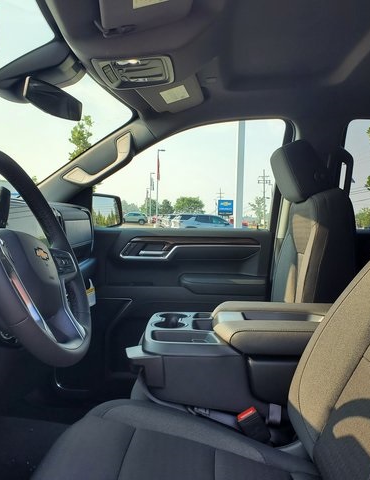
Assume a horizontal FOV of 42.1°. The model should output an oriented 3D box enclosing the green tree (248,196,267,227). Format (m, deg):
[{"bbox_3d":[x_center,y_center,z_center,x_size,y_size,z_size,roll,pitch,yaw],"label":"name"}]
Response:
[{"bbox_3d":[7.266,-2.643,47.922,2.000,3.600,2.000,1,3,0],"label":"green tree"}]

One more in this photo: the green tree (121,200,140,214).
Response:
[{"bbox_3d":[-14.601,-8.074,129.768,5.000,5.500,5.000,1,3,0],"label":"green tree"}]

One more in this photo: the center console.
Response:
[{"bbox_3d":[0.141,0.277,1.185,0.580,0.215,0.360,1,3,0],"label":"center console"}]

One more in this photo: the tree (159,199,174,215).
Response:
[{"bbox_3d":[-4.131,-6.809,109.799,3.400,5.300,3.400,1,3,0],"label":"tree"}]

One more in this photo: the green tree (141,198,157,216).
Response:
[{"bbox_3d":[-8.013,-6.864,109.799,3.800,5.300,3.800,1,3,0],"label":"green tree"}]

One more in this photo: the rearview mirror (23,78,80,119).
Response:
[{"bbox_3d":[-0.322,-0.335,1.165,0.045,0.068,0.250,15,6,14],"label":"rearview mirror"}]

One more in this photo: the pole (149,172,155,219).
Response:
[{"bbox_3d":[-5.003,-6.389,74.000,0.800,7.700,0.400,1,3,0],"label":"pole"}]

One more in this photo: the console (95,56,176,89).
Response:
[{"bbox_3d":[-0.112,-0.413,1.165,0.170,0.040,0.230,-3,3,3],"label":"console"}]

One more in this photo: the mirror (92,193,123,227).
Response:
[{"bbox_3d":[-0.418,-0.143,2.324,0.110,0.190,0.240,3,4,32],"label":"mirror"}]

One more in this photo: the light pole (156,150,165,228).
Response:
[{"bbox_3d":[-2.297,-4.785,46.000,0.900,7.700,0.400,1,3,0],"label":"light pole"}]

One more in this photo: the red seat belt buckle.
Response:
[{"bbox_3d":[0.143,0.384,0.985,0.045,0.080,0.027,-30,2,0],"label":"red seat belt buckle"}]

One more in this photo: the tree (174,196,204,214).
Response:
[{"bbox_3d":[0.832,-6.553,100.000,6.400,5.000,6.000,1,3,0],"label":"tree"}]

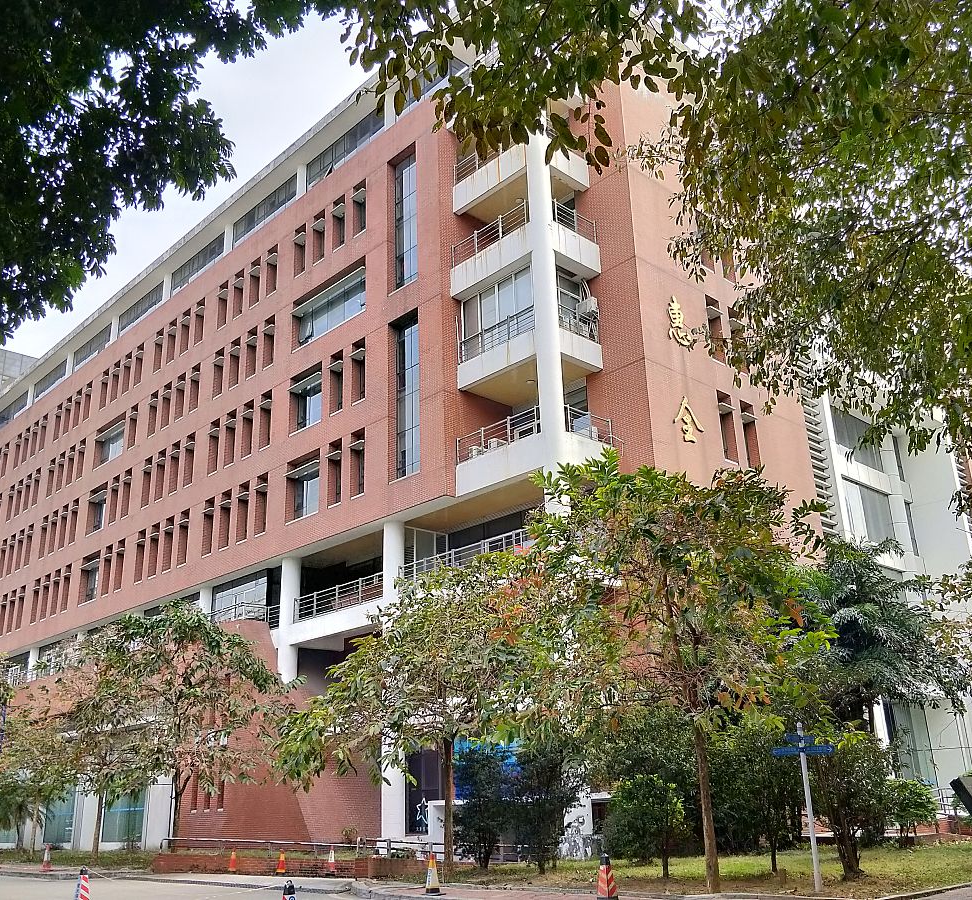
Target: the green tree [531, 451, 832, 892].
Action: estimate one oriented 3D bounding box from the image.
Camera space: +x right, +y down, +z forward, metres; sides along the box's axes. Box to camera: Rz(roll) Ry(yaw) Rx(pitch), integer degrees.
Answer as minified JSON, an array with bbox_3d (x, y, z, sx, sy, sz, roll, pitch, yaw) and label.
[{"bbox_3d":[3.519,3.627,15.582,5.300,7.600,5.100,-6,-20,10],"label":"green tree"}]

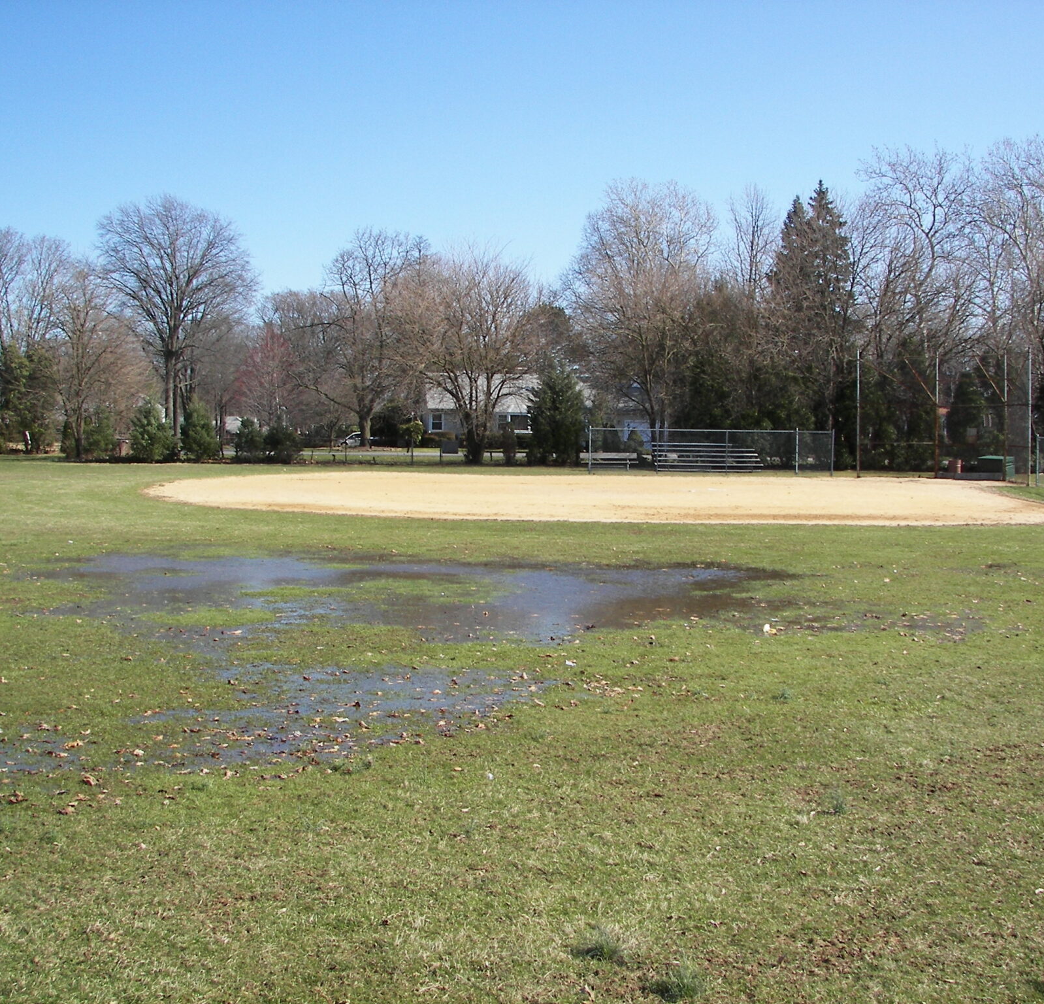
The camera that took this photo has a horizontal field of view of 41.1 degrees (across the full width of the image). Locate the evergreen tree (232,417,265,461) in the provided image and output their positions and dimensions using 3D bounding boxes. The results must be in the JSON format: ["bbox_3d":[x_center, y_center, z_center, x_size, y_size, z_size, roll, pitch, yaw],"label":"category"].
[{"bbox_3d":[-14.014,-3.232,71.434,1.687,2.278,1.687,0,3,-11],"label":"evergreen tree"}]

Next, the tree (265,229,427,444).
[{"bbox_3d":[-14.640,-13.500,115.520,13.510,18.050,12.830,0,3,0],"label":"tree"}]

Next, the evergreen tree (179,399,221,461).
[{"bbox_3d":[-17.840,-3.980,76.910,2.310,3.400,2.310,0,3,0],"label":"evergreen tree"}]

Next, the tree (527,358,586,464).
[{"bbox_3d":[1.733,-4.513,69.347,2.975,5.275,2.975,0,3,1],"label":"tree"}]

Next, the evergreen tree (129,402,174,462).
[{"bbox_3d":[-19.061,-3.606,71.412,2.232,3.028,2.232,-1,3,-15],"label":"evergreen tree"}]

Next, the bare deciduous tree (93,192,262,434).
[{"bbox_3d":[-20.820,-10.540,83.580,9.650,15.610,9.170,0,3,0],"label":"bare deciduous tree"}]

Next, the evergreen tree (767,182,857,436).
[{"bbox_3d":[17.720,-10.850,84.550,5.490,16.930,5.490,0,3,0],"label":"evergreen tree"}]

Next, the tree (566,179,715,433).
[{"bbox_3d":[5.825,-8.667,67.599,7.227,13.833,6.866,1,3,5],"label":"tree"}]

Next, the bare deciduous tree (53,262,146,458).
[{"bbox_3d":[-23.670,-7.890,77.710,5.210,10.930,5.210,0,3,0],"label":"bare deciduous tree"}]

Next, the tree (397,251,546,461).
[{"bbox_3d":[-2.720,-8.070,76.680,8.160,11.820,7.910,0,3,0],"label":"tree"}]

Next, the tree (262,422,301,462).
[{"bbox_3d":[-12.290,-3.065,70.941,1.944,2.026,1.944,0,3,-10],"label":"tree"}]

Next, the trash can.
[{"bbox_3d":[19.282,-1.395,56.600,0.850,0.880,1.200,-3,5,-45],"label":"trash can"}]

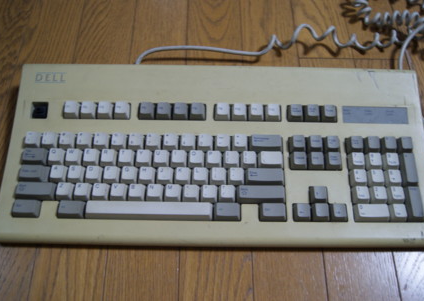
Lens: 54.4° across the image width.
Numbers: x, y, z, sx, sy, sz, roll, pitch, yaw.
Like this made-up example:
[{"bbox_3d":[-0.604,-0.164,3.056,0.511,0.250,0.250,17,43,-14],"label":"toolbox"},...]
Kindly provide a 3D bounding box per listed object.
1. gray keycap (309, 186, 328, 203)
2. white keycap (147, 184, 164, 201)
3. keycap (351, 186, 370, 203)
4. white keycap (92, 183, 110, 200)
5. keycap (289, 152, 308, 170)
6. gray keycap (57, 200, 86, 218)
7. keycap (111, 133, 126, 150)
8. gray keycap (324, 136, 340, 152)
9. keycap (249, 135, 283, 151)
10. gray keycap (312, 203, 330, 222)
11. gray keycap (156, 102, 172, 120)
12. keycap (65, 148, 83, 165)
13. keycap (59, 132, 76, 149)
[{"bbox_3d":[0.114,0.046,0.437,0.018,0.009,0.018,1,69,-1],"label":"gray keycap"},{"bbox_3d":[-0.060,0.044,0.435,0.018,0.009,0.018,1,70,-1],"label":"white keycap"},{"bbox_3d":[0.159,0.047,0.438,0.018,0.009,0.018,1,70,-1],"label":"keycap"},{"bbox_3d":[-0.117,0.044,0.434,0.018,0.008,0.018,1,69,-1],"label":"white keycap"},{"bbox_3d":[0.094,0.009,0.449,0.018,0.010,0.018,1,69,0],"label":"keycap"},{"bbox_3d":[-0.146,0.061,0.429,0.028,0.009,0.018,1,70,-1],"label":"gray keycap"},{"bbox_3d":[-0.102,-0.010,0.452,0.018,0.011,0.018,1,69,-1],"label":"keycap"},{"bbox_3d":[0.133,-0.007,0.459,0.018,0.011,0.018,1,69,-1],"label":"gray keycap"},{"bbox_3d":[0.059,-0.008,0.454,0.037,0.011,0.018,1,68,-1],"label":"keycap"},{"bbox_3d":[0.114,0.065,0.430,0.018,0.009,0.018,1,69,-1],"label":"gray keycap"},{"bbox_3d":[-0.055,-0.046,0.468,0.018,0.010,0.018,1,69,0],"label":"gray keycap"},{"bbox_3d":[-0.151,0.007,0.449,0.018,0.009,0.018,1,69,-1],"label":"keycap"},{"bbox_3d":[-0.159,-0.011,0.452,0.018,0.011,0.018,1,69,-1],"label":"keycap"}]

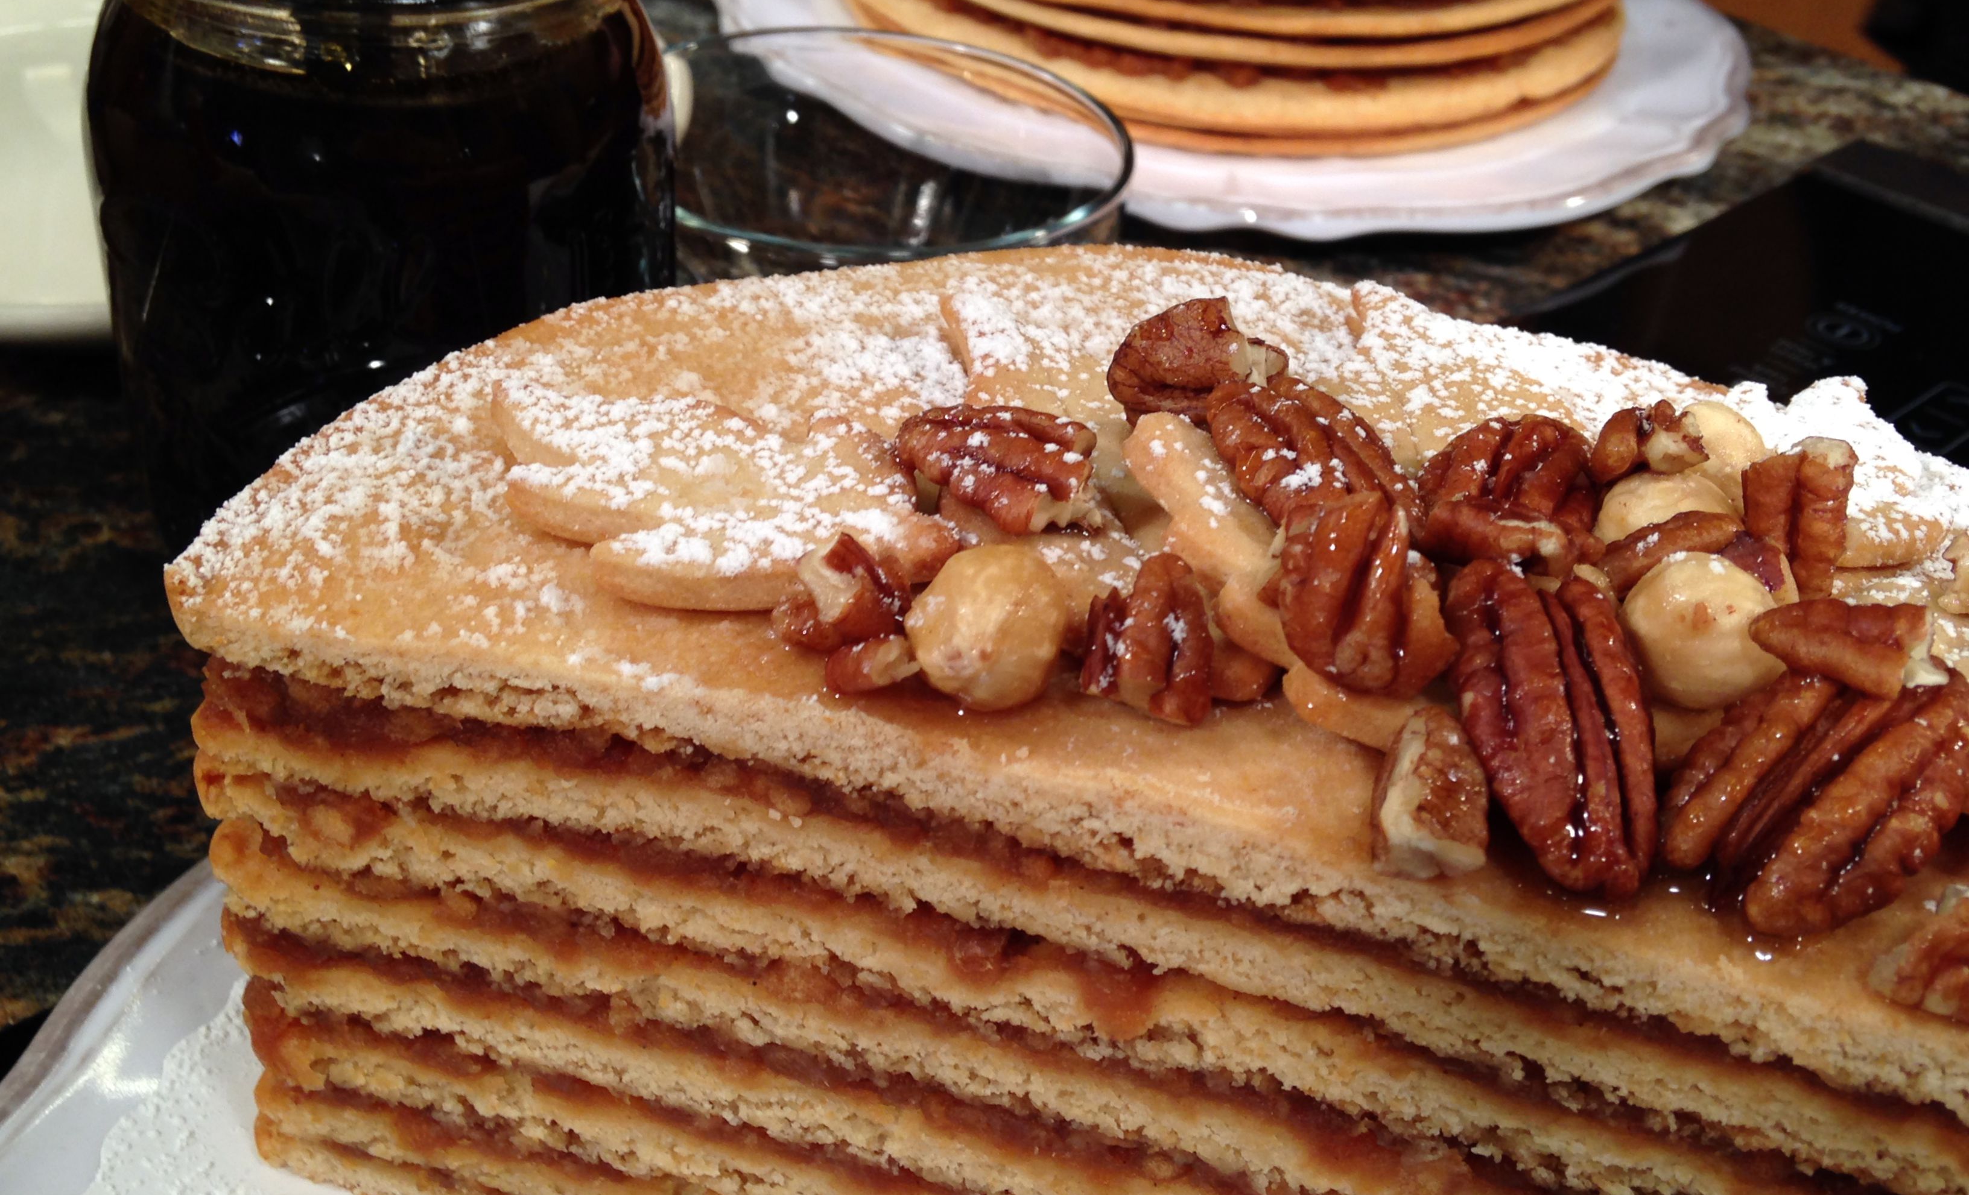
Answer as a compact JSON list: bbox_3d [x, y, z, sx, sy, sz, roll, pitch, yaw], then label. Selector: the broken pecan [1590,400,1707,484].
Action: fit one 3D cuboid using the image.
[{"bbox_3d":[0.068,-0.016,0.193,0.014,0.008,0.009,-13,41,-23],"label":"broken pecan"}]

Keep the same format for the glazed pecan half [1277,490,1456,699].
[{"bbox_3d":[0.033,-0.001,0.161,0.015,0.010,0.021,8,55,2],"label":"glazed pecan half"}]

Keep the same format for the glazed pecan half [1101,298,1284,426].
[{"bbox_3d":[0.023,-0.025,0.199,0.018,0.012,0.014,1,38,-8],"label":"glazed pecan half"}]

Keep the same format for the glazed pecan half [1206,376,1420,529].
[{"bbox_3d":[0.031,-0.013,0.179,0.015,0.011,0.026,-18,44,-29],"label":"glazed pecan half"}]

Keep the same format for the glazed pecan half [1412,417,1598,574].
[{"bbox_3d":[0.050,-0.010,0.180,0.017,0.012,0.019,14,41,9],"label":"glazed pecan half"}]

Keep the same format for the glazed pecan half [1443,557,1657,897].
[{"bbox_3d":[0.047,0.010,0.155,0.015,0.011,0.032,-2,52,-11],"label":"glazed pecan half"}]

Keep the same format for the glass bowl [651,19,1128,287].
[{"bbox_3d":[-0.025,-0.070,0.377,0.103,0.050,0.103,4,37,-3],"label":"glass bowl"}]

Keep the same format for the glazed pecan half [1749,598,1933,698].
[{"bbox_3d":[0.069,0.004,0.151,0.014,0.009,0.009,8,37,2],"label":"glazed pecan half"}]

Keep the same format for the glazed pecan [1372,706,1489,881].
[{"bbox_3d":[0.035,0.016,0.148,0.009,0.011,0.013,11,38,6],"label":"glazed pecan"}]

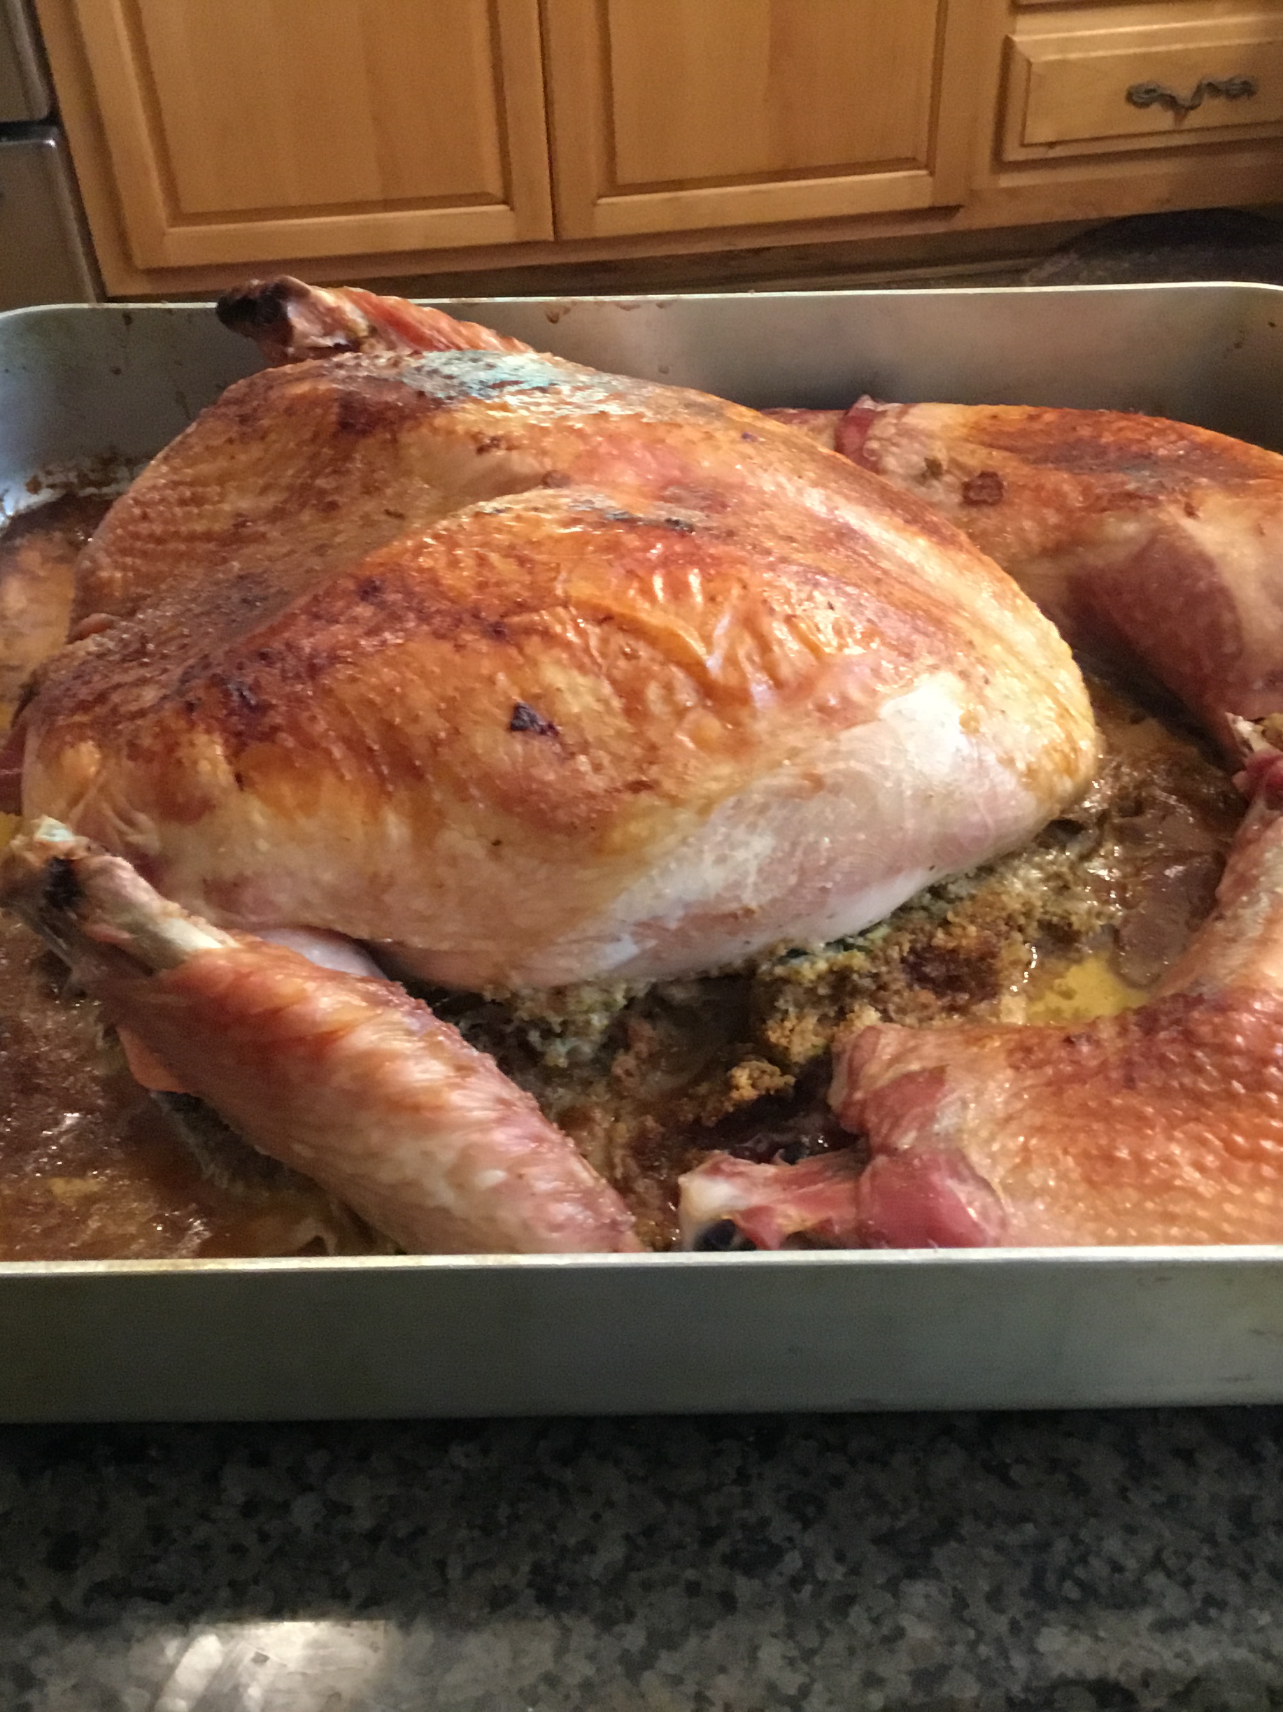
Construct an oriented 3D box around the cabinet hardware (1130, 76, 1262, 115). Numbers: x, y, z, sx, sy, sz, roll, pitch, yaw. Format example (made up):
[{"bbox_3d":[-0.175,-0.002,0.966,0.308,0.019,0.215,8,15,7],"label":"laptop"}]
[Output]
[{"bbox_3d":[0.581,-0.802,2.154,0.140,0.029,0.028,-6,47,-4],"label":"cabinet hardware"}]

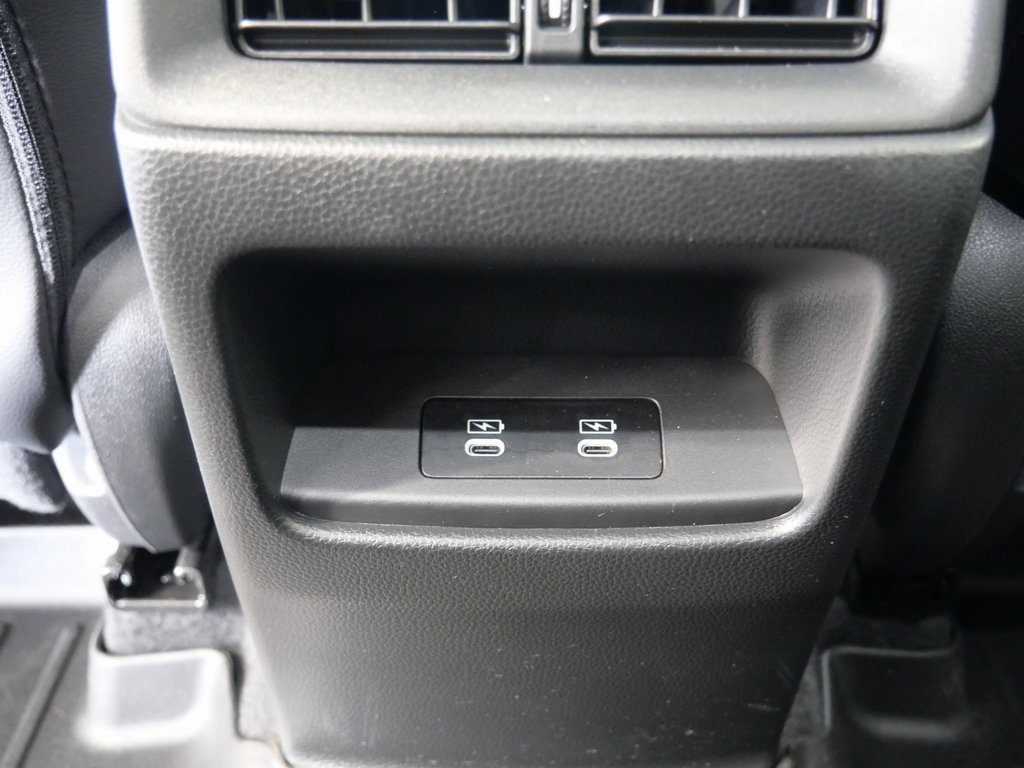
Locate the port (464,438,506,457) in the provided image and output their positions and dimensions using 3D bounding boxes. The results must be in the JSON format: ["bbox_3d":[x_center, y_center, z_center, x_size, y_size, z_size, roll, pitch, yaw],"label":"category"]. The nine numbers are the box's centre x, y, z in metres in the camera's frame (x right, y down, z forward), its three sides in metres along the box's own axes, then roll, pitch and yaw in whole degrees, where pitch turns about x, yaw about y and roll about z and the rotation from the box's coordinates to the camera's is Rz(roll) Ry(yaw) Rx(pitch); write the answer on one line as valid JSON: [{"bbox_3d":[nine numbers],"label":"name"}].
[{"bbox_3d":[-0.008,0.019,0.348,0.012,0.004,0.006,0,61,0],"label":"port"}]

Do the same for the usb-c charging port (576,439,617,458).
[{"bbox_3d":[0.025,0.020,0.348,0.012,0.004,0.006,0,61,0],"label":"usb-c charging port"}]

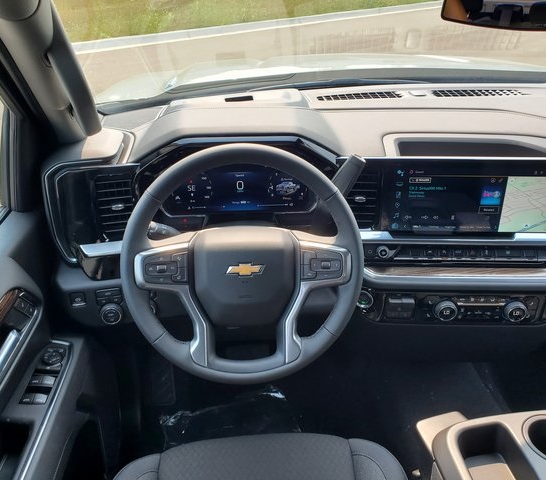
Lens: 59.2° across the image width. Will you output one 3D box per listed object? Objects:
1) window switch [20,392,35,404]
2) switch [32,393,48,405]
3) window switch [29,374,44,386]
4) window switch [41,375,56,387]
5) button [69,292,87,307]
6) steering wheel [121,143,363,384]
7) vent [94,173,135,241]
[{"bbox_3d":[-0.403,0.259,0.789,0.019,0.011,0.020,4,39,0],"label":"window switch"},{"bbox_3d":[-0.383,0.260,0.789,0.019,0.011,0.020,4,39,0],"label":"switch"},{"bbox_3d":[-0.401,0.238,0.816,0.019,0.011,0.020,4,39,0],"label":"window switch"},{"bbox_3d":[-0.381,0.239,0.816,0.019,0.011,0.020,4,39,0],"label":"window switch"},{"bbox_3d":[-0.354,0.108,0.875,0.030,0.026,0.015,-4,19,-7],"label":"button"},{"bbox_3d":[-0.049,0.038,0.790,0.388,0.388,0.100,-2,4,-3],"label":"steering wheel"},{"bbox_3d":[-0.288,-0.060,0.875,0.072,0.124,0.030,-6,26,-10],"label":"vent"}]

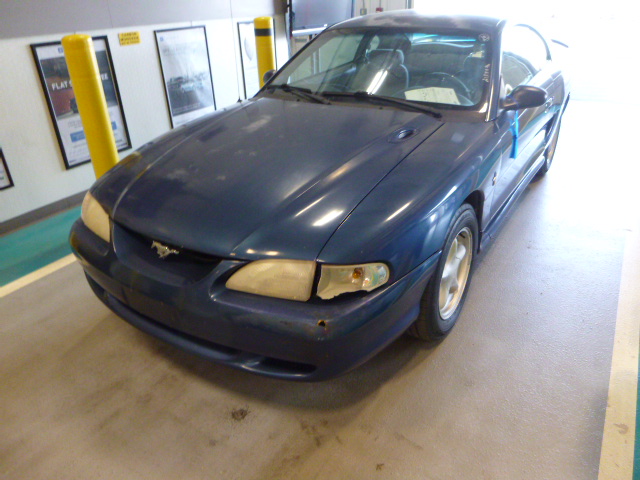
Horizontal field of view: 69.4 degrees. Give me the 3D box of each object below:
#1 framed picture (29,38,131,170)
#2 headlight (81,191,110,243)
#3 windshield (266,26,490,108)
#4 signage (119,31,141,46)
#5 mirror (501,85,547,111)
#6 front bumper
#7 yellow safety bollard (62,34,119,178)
[{"bbox_3d":[-1.804,-1.058,3.572,0.025,0.887,0.600,16,32,29],"label":"framed picture"},{"bbox_3d":[-0.976,-0.098,2.023,0.330,0.185,0.150,23,37,38],"label":"headlight"},{"bbox_3d":[0.346,-1.065,2.793,1.460,0.150,0.760,16,62,30],"label":"windshield"},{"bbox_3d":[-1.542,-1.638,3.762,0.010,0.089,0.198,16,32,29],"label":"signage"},{"bbox_3d":[1.038,-0.726,2.368,0.230,0.135,0.150,16,33,30],"label":"mirror"},{"bbox_3d":[-0.470,0.126,2.005,1.780,0.480,0.590,16,33,30],"label":"front bumper"},{"bbox_3d":[-1.586,-0.768,3.322,0.180,1.260,0.180,16,32,29],"label":"yellow safety bollard"}]

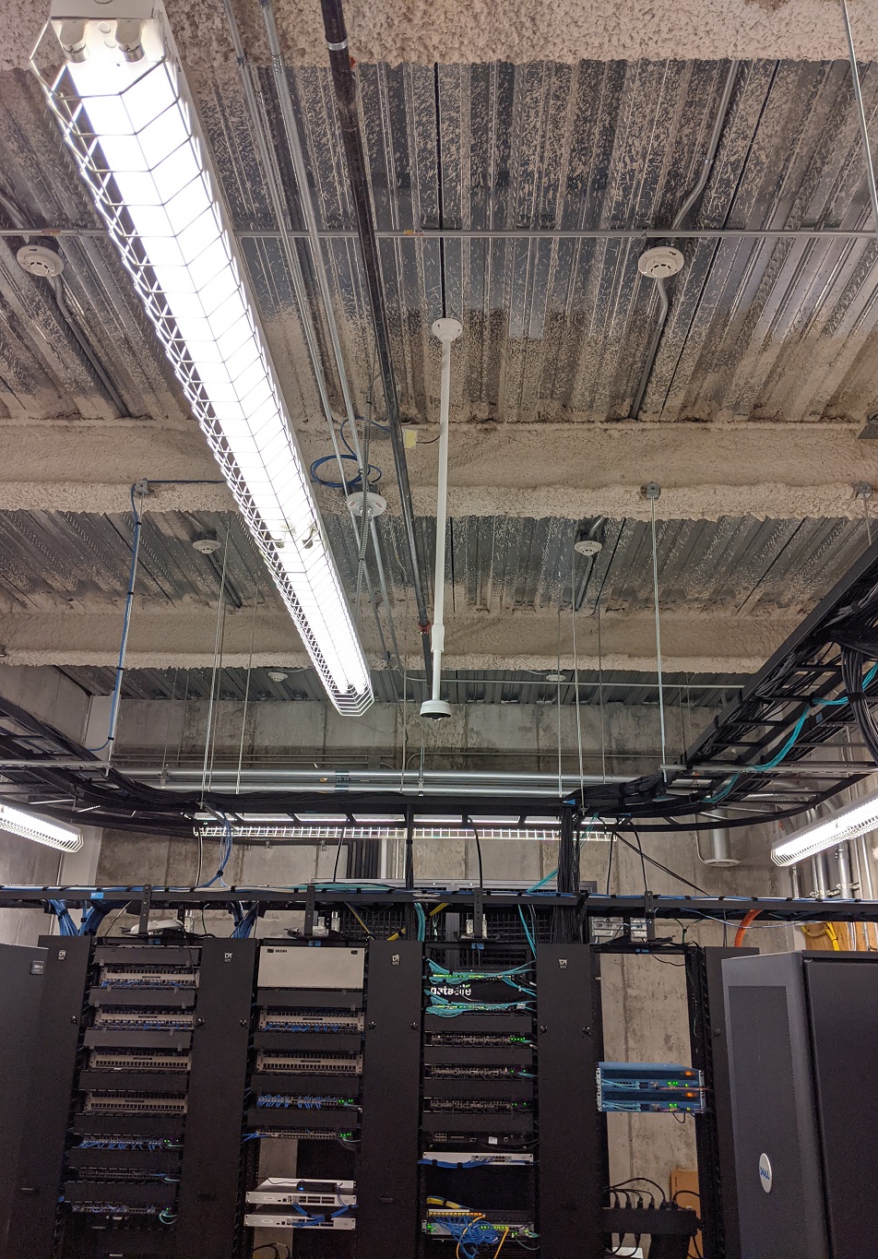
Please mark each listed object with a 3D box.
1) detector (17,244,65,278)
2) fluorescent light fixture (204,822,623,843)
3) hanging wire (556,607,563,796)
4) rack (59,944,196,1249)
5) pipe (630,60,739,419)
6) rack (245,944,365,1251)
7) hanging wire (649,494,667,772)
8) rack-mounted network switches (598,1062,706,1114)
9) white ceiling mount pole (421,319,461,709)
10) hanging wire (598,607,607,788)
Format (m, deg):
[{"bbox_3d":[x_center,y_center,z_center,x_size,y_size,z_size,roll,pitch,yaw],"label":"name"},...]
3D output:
[{"bbox_3d":[-1.314,-1.192,3.235,0.155,0.070,0.155,1,-20,2],"label":"detector"},{"bbox_3d":[-0.202,1.148,5.703,2.450,0.140,0.160,1,-20,2],"label":"fluorescent light fixture"},{"bbox_3d":[0.726,0.410,5.886,0.014,1.200,0.014,1,-20,2],"label":"hanging wire"},{"bbox_3d":[-1.387,2.177,4.682,0.530,1.280,0.500,1,-20,2],"label":"rack"},{"bbox_3d":[0.792,-1.179,3.338,0.085,0.070,1.750,1,-20,2],"label":"pipe"},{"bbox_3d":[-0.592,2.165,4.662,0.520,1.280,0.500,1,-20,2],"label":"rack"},{"bbox_3d":[0.886,-0.004,3.952,0.016,1.190,0.016,1,-20,2],"label":"hanging wire"},{"bbox_3d":[0.972,2.178,4.685,0.483,0.178,0.470,0,-20,2],"label":"rack-mounted network switches"},{"bbox_3d":[0.011,-0.411,3.396,0.110,1.490,0.110,1,-20,2],"label":"white ceiling mount pole"},{"bbox_3d":[1.010,0.374,6.081,0.014,1.170,0.014,1,-20,2],"label":"hanging wire"}]

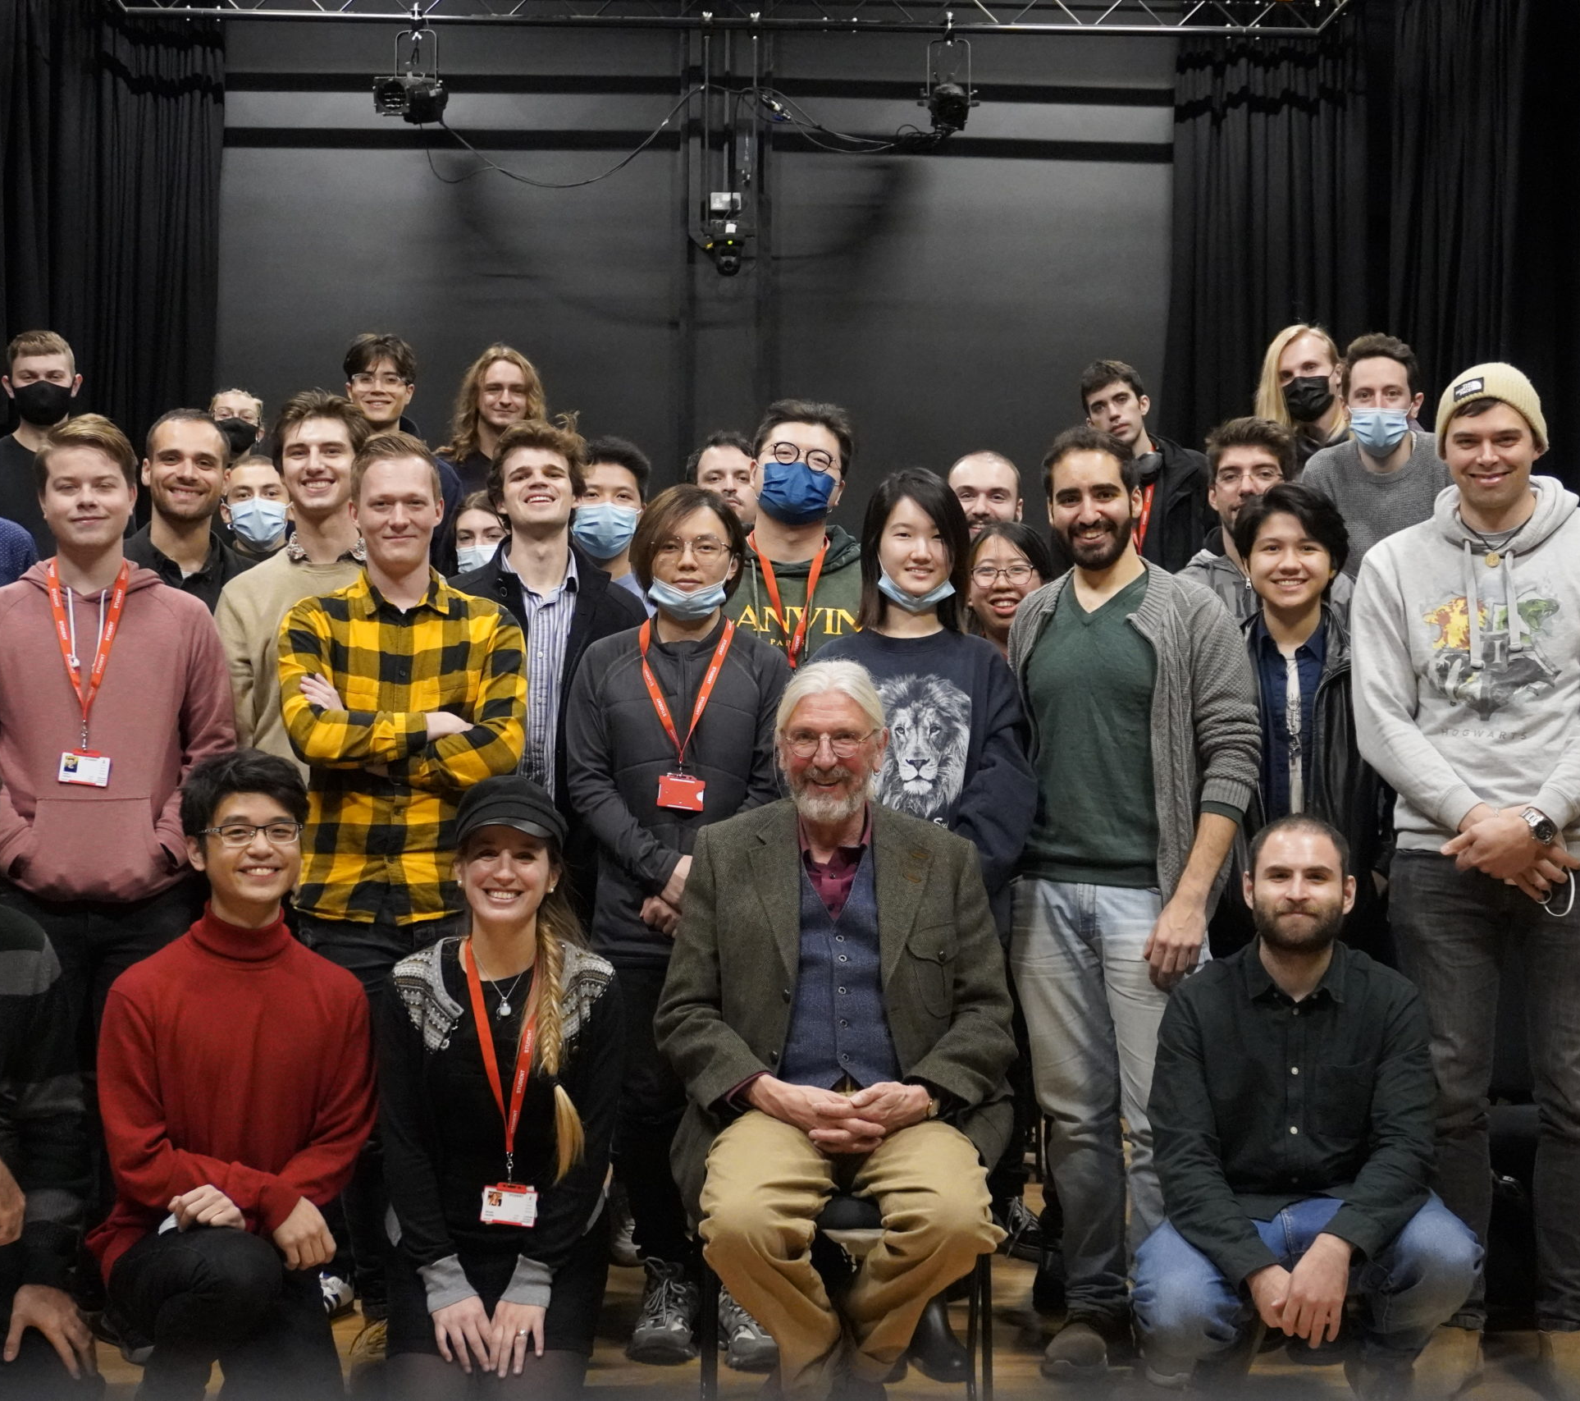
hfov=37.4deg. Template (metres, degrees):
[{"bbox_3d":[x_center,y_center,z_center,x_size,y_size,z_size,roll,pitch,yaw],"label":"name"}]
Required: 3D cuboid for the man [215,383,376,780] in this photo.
[{"bbox_3d":[-0.942,0.303,4.740,0.490,1.854,0.340,0,0,-10],"label":"man"}]

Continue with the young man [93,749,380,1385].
[{"bbox_3d":[-0.863,0.673,3.613,0.470,1.196,0.730,0,-1,-13],"label":"young man"}]

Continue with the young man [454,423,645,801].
[{"bbox_3d":[-0.493,0.337,4.720,0.480,1.786,0.340,0,0,-6],"label":"young man"}]

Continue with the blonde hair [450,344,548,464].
[{"bbox_3d":[-0.768,-0.771,6.150,0.270,0.330,0.240,0,-1,-8],"label":"blonde hair"}]

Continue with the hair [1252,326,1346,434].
[{"bbox_3d":[1.255,-0.774,5.750,0.240,0.300,0.230,-7,0,22],"label":"hair"}]

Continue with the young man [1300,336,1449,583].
[{"bbox_3d":[1.326,0.054,5.200,0.480,1.733,0.350,0,0,13],"label":"young man"}]

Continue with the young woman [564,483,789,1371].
[{"bbox_3d":[-0.219,0.435,4.420,0.460,1.695,0.330,0,-1,-3],"label":"young woman"}]

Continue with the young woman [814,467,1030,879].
[{"bbox_3d":[0.235,0.427,4.340,0.460,1.712,0.310,0,-1,3],"label":"young woman"}]

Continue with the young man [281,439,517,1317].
[{"bbox_3d":[-0.742,0.385,4.439,0.500,1.793,0.360,0,-1,-9],"label":"young man"}]

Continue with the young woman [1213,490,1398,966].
[{"bbox_3d":[0.991,0.401,4.600,0.450,1.658,0.320,0,0,12],"label":"young woman"}]

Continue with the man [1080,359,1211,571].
[{"bbox_3d":[0.867,0.020,5.800,0.490,1.740,0.340,0,0,20],"label":"man"}]

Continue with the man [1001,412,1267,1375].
[{"bbox_3d":[0.627,0.359,4.320,0.480,1.741,0.360,0,0,18],"label":"man"}]

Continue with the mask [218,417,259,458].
[{"bbox_3d":[-1.502,-0.714,6.350,0.125,0.120,0.090,3,-9,-11],"label":"mask"}]

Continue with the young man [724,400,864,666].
[{"bbox_3d":[0.012,0.309,4.780,0.500,1.843,0.340,0,0,-1],"label":"young man"}]

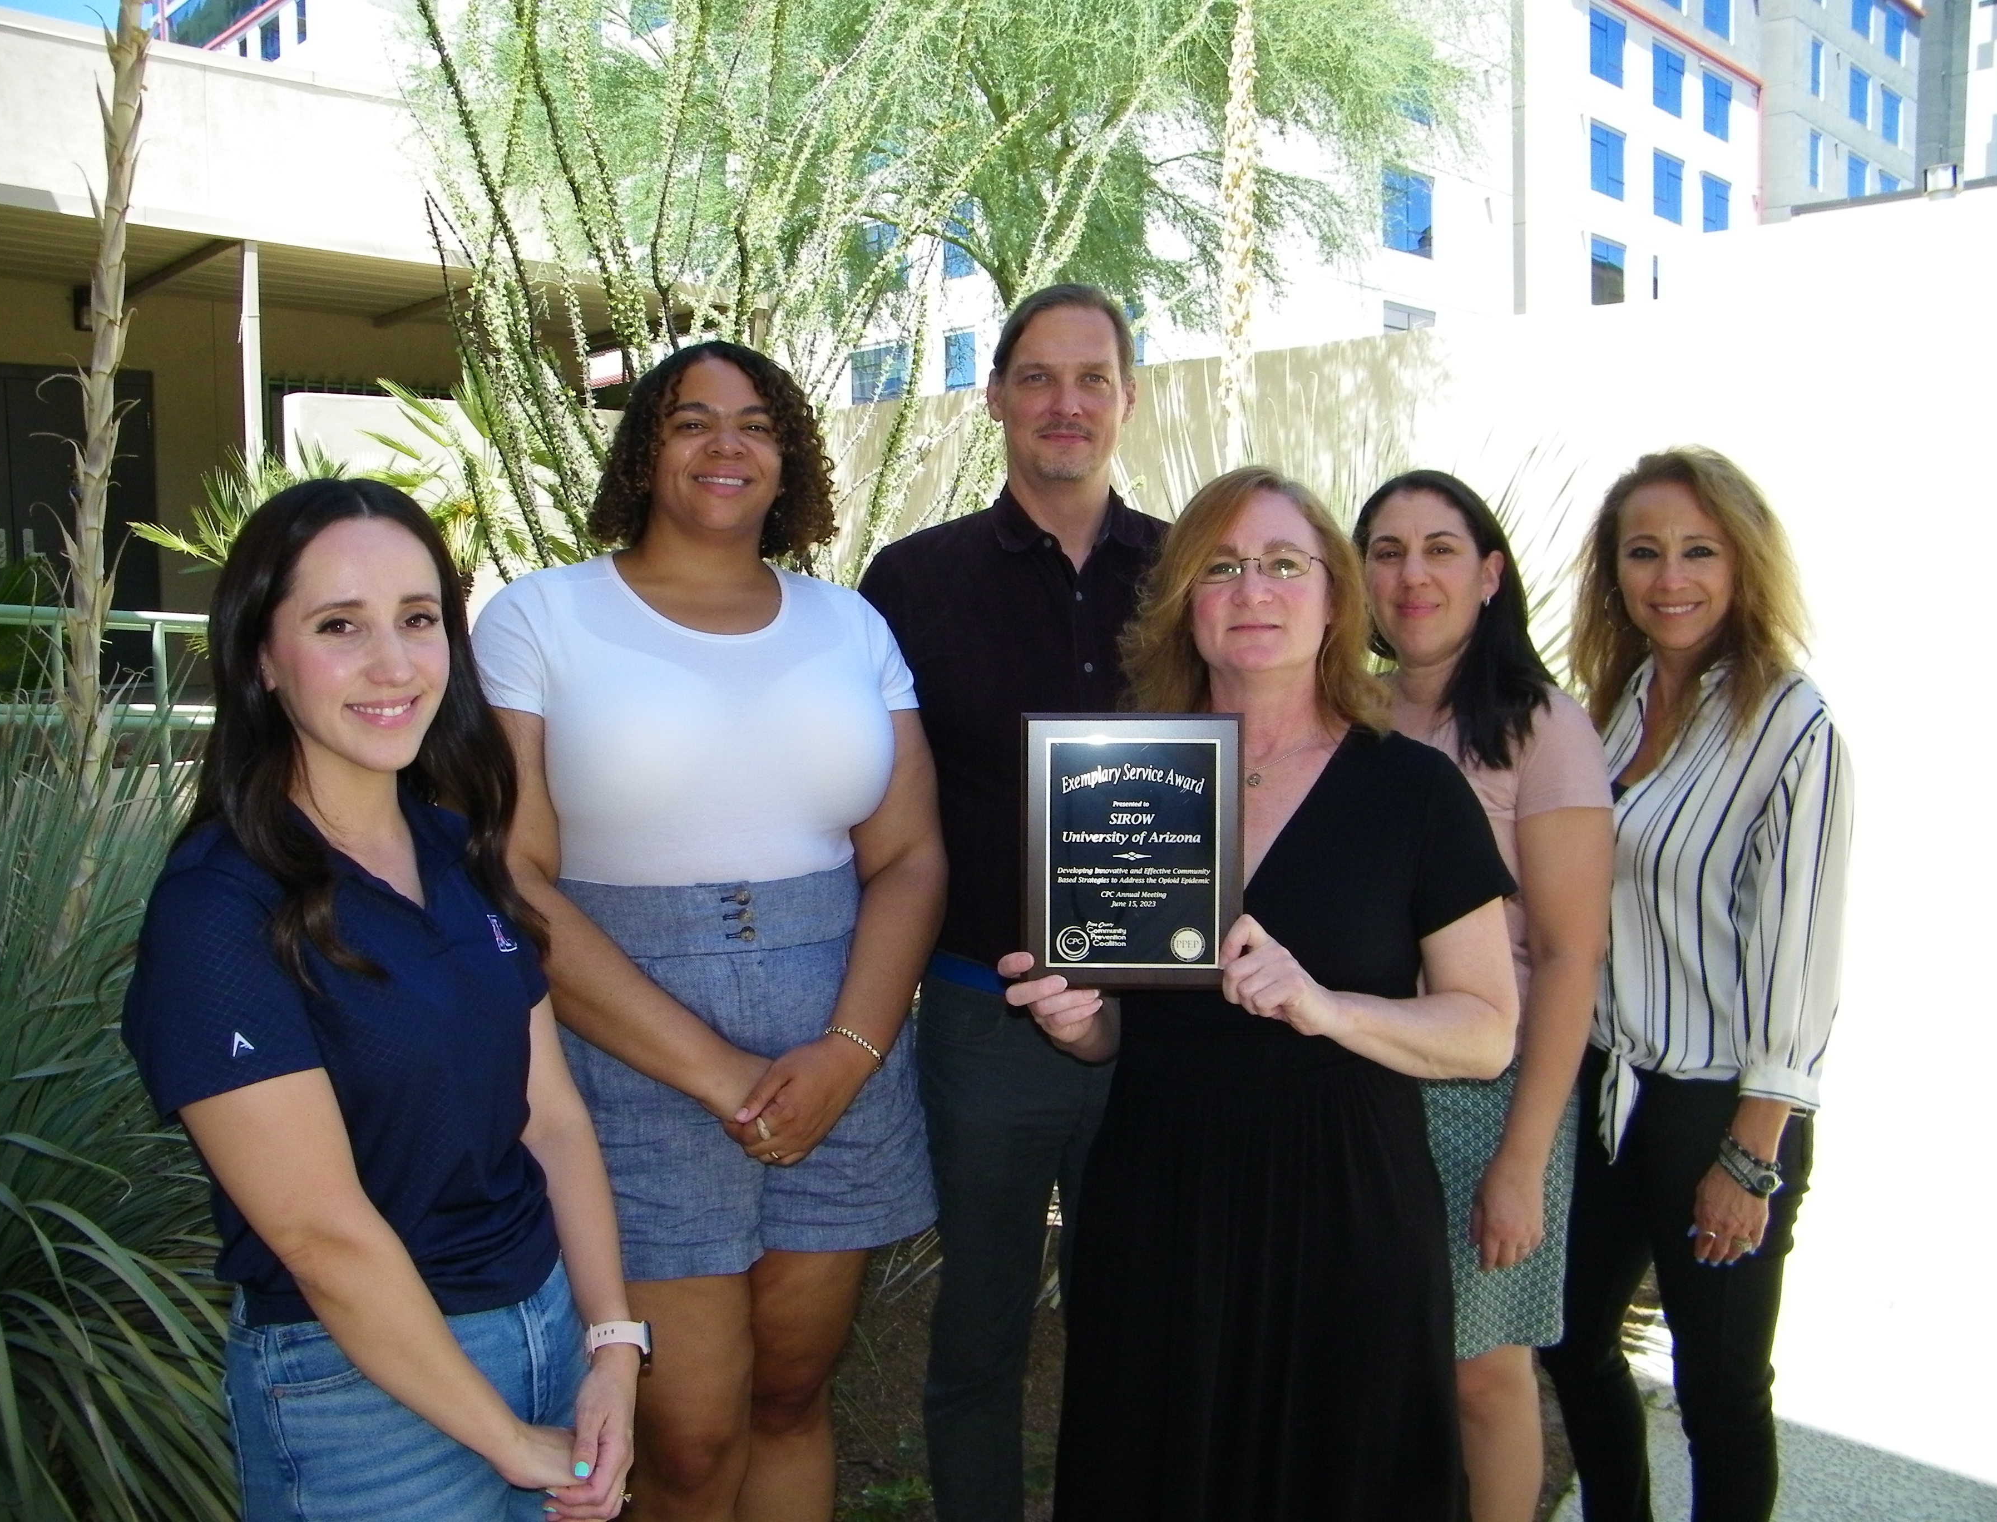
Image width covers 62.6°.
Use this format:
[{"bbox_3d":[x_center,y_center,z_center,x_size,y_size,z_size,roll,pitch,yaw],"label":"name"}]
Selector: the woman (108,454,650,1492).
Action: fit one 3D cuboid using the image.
[{"bbox_3d":[-0.462,0.563,1.310,0.400,1.580,0.450,1,3,32],"label":"woman"}]

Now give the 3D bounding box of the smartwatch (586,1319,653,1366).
[{"bbox_3d":[-0.292,0.447,1.260,0.052,0.036,0.058,-10,-39,-21],"label":"smartwatch"}]

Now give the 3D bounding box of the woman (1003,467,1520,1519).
[{"bbox_3d":[0.294,0.489,1.800,0.530,1.620,0.440,0,3,13],"label":"woman"}]

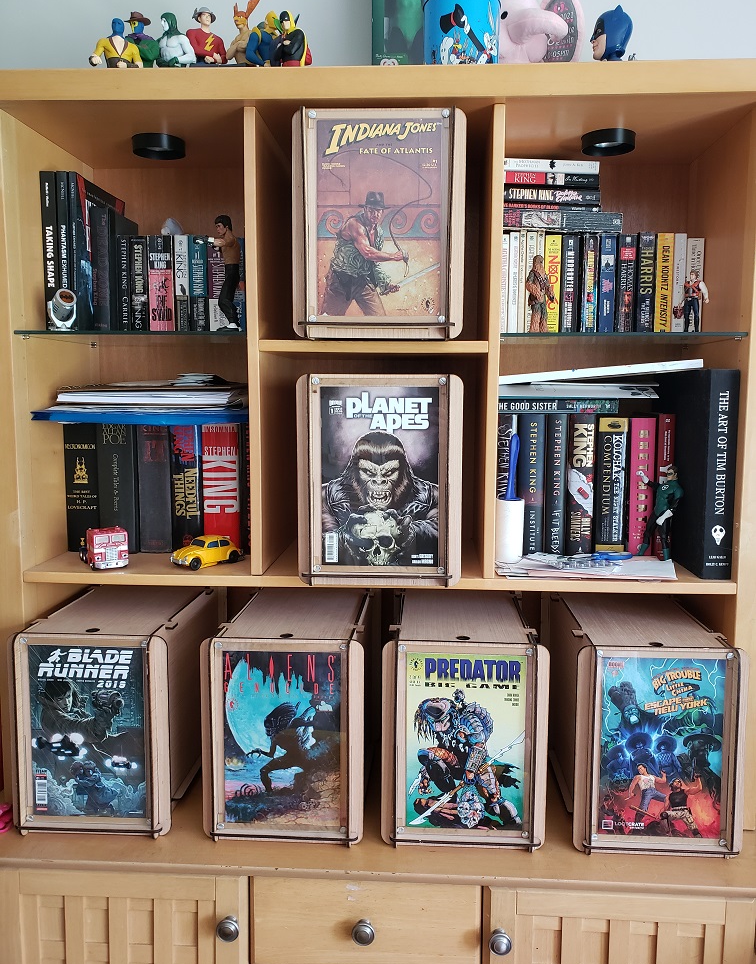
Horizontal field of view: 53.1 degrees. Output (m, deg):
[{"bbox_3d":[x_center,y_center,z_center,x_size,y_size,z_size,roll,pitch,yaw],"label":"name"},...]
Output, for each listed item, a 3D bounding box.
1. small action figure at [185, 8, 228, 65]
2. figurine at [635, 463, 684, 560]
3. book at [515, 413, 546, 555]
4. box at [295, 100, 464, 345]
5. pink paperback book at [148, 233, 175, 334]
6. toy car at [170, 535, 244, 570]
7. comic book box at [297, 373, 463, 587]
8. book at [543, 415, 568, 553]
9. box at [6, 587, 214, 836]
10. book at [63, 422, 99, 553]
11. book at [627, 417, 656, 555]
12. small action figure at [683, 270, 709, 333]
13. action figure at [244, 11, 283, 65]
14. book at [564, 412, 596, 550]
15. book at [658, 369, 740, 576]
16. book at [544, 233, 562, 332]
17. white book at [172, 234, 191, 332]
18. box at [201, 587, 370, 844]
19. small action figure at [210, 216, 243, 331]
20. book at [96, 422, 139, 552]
[{"bbox_3d":[-0.259,-0.653,1.142,0.053,0.117,0.050,-1,6,-17],"label":"small action figure"},{"bbox_3d":[0.457,0.054,1.228,0.056,0.164,0.050,4,7,33],"label":"figurine"},{"bbox_3d":[0.259,0.004,1.345,0.045,0.243,0.160,1,6,3],"label":"book"},{"bbox_3d":[0.008,-0.368,1.198,0.235,0.303,0.375,1,5,2],"label":"box"},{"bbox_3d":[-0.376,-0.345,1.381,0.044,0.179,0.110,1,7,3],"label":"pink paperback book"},{"bbox_3d":[-0.274,0.109,1.219,0.117,0.048,0.053,-6,9,-43],"label":"toy car"},{"bbox_3d":[0.009,-0.018,1.254,0.233,0.303,0.355,1,7,2],"label":"comic book box"},{"bbox_3d":[0.300,0.004,1.343,0.035,0.243,0.160,1,6,3],"label":"book"},{"bbox_3d":[-0.413,0.357,1.278,0.238,0.306,0.352,1,6,3],"label":"box"},{"bbox_3d":[-0.513,-0.002,1.408,0.061,0.237,0.157,1,7,3],"label":"book"},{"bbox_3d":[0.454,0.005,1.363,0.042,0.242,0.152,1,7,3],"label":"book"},{"bbox_3d":[0.477,-0.271,1.147,0.044,0.095,0.028,2,7,15],"label":"small action figure"},{"bbox_3d":[-0.165,-0.627,1.102,0.050,0.109,0.045,-4,8,-34],"label":"action figure"},{"bbox_3d":[0.342,0.005,1.340,0.044,0.243,0.160,1,6,3],"label":"book"},{"bbox_3d":[0.516,-0.022,1.246,0.041,0.312,0.245,1,6,3],"label":"book"},{"bbox_3d":[0.292,-0.323,1.304,0.027,0.174,0.107,1,6,3],"label":"book"},{"bbox_3d":[-0.324,-0.331,1.317,0.026,0.171,0.106,1,6,3],"label":"white book"},{"bbox_3d":[-0.135,0.360,1.252,0.236,0.311,0.335,1,6,2],"label":"box"},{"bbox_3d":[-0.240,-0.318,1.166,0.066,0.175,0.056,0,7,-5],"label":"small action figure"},{"bbox_3d":[-0.449,-0.001,1.401,0.068,0.238,0.160,1,7,3],"label":"book"}]

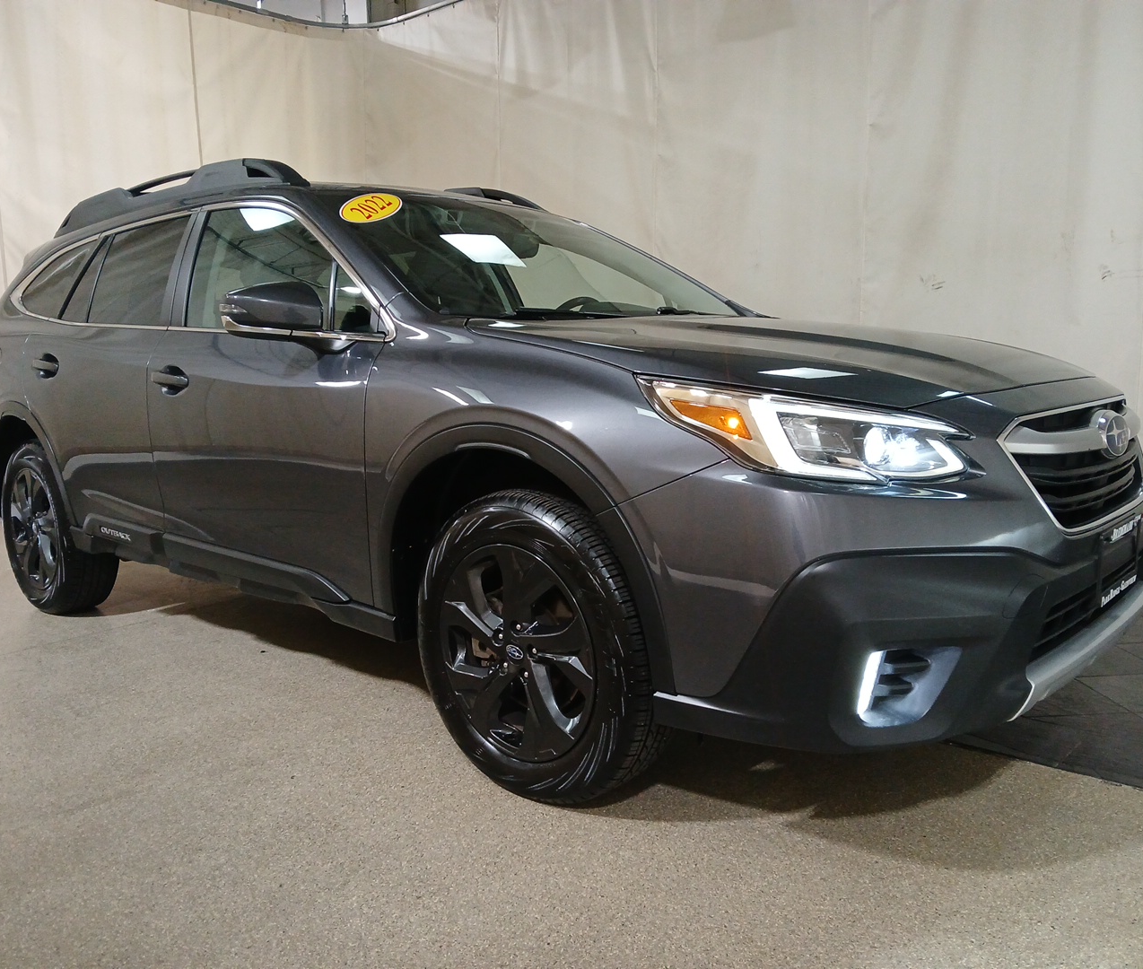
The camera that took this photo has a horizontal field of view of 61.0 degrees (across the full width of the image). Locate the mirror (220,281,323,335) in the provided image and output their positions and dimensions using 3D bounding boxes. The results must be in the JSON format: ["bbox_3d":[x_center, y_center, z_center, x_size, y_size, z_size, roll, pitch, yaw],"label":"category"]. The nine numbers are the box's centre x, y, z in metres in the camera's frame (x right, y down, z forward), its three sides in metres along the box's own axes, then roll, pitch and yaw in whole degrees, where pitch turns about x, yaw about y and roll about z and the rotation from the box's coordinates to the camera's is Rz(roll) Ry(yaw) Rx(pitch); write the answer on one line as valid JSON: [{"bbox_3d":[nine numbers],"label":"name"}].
[{"bbox_3d":[-0.773,-0.457,2.508,0.210,0.145,0.210,6,11,41],"label":"mirror"}]

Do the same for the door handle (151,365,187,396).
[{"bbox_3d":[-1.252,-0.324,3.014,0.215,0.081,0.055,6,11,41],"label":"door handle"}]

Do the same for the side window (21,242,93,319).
[{"bbox_3d":[-2.126,-0.812,3.952,0.687,0.317,0.050,6,-13,44],"label":"side window"}]

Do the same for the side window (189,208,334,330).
[{"bbox_3d":[-0.898,-0.644,2.827,0.882,0.467,0.050,5,-13,40],"label":"side window"}]

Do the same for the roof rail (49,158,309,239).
[{"bbox_3d":[-1.548,-1.065,3.635,1.955,0.160,0.100,6,11,41],"label":"roof rail"}]

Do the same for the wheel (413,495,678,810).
[{"bbox_3d":[-0.066,0.359,2.232,0.722,0.714,0.230,6,12,43],"label":"wheel"}]

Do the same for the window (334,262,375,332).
[{"bbox_3d":[-0.550,-0.475,2.469,0.246,0.213,0.050,5,-14,38],"label":"window"}]

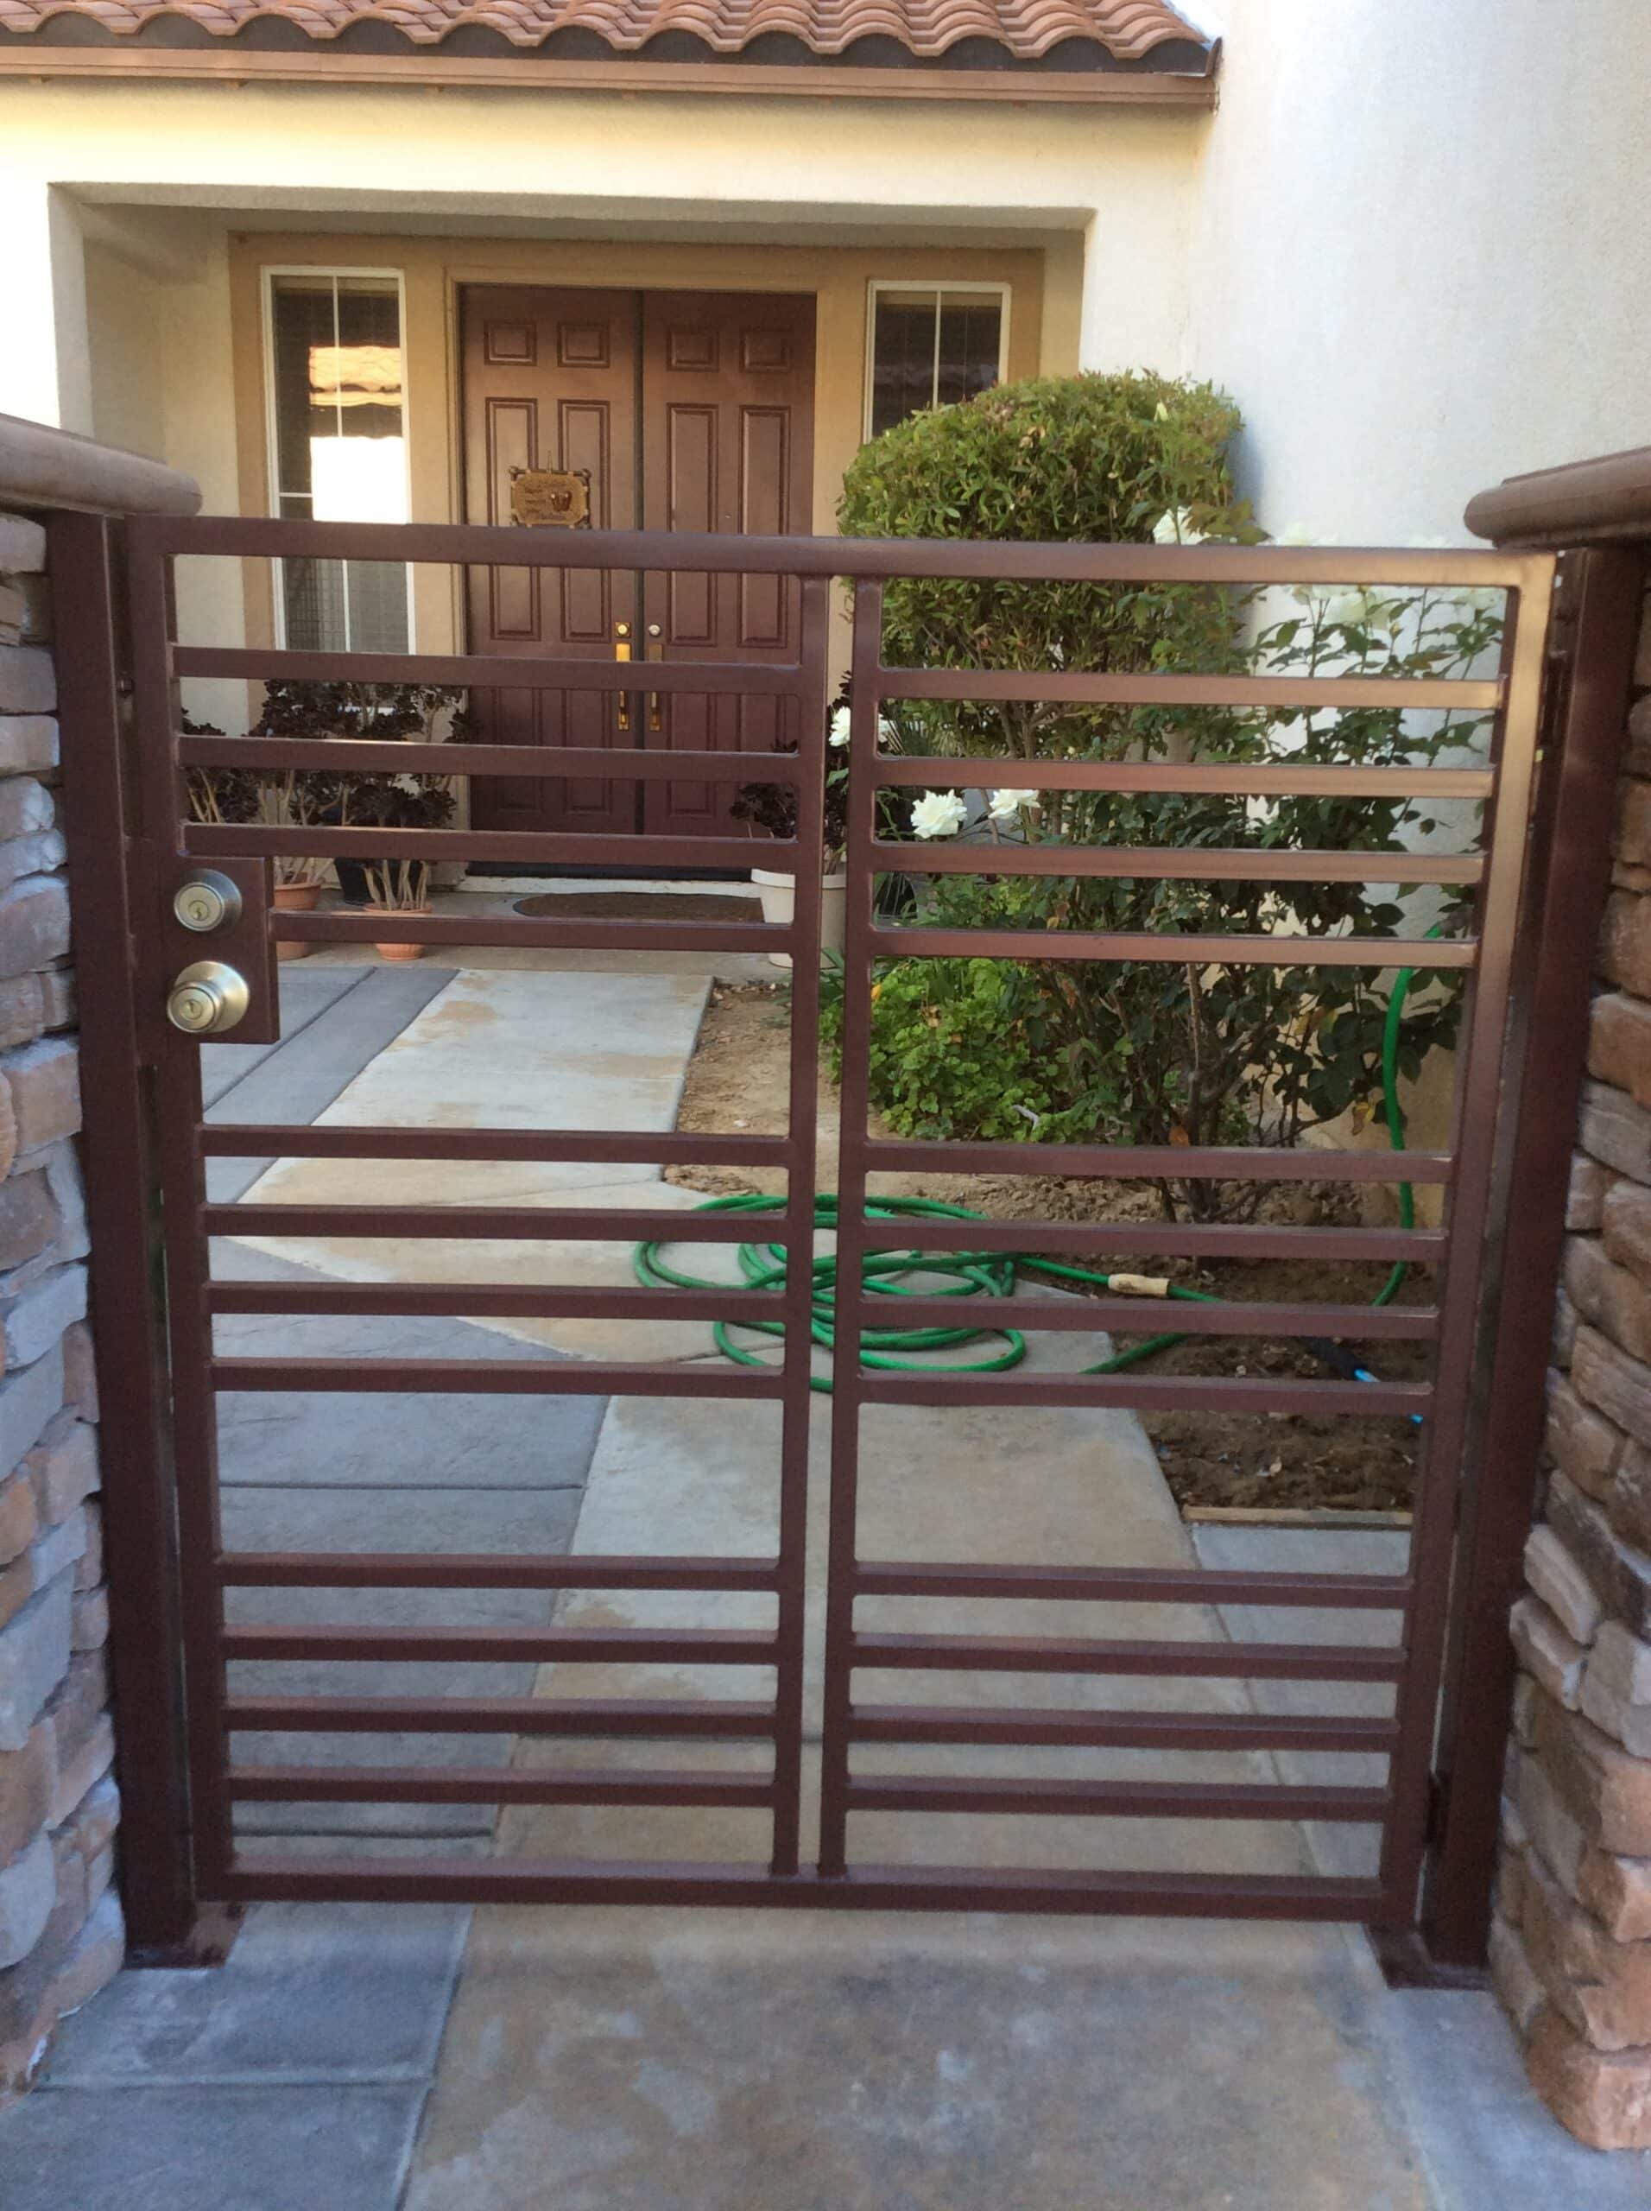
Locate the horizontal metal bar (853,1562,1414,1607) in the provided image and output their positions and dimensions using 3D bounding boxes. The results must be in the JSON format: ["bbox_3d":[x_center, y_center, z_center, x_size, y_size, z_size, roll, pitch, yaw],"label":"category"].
[{"bbox_3d":[0.322,0.505,2.205,0.585,0.026,0.026,1,13,-1],"label":"horizontal metal bar"}]

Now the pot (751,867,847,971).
[{"bbox_3d":[-0.082,-0.714,7.928,0.390,0.360,0.390,1,14,-1],"label":"pot"}]

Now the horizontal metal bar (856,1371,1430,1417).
[{"bbox_3d":[0.314,0.281,2.074,0.563,0.026,0.026,1,14,-1],"label":"horizontal metal bar"}]

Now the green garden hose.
[{"bbox_3d":[0.451,0.013,4.229,1.710,0.740,1.250,1,14,-1],"label":"green garden hose"}]

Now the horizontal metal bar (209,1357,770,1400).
[{"bbox_3d":[-0.322,0.266,2.066,0.566,0.026,0.026,1,14,-1],"label":"horizontal metal bar"}]

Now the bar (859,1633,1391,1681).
[{"bbox_3d":[0.320,0.585,2.224,0.585,0.026,0.026,1,13,-1],"label":"bar"}]

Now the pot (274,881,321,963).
[{"bbox_3d":[-2.042,-0.697,7.846,0.325,0.290,0.325,1,14,-1],"label":"pot"}]

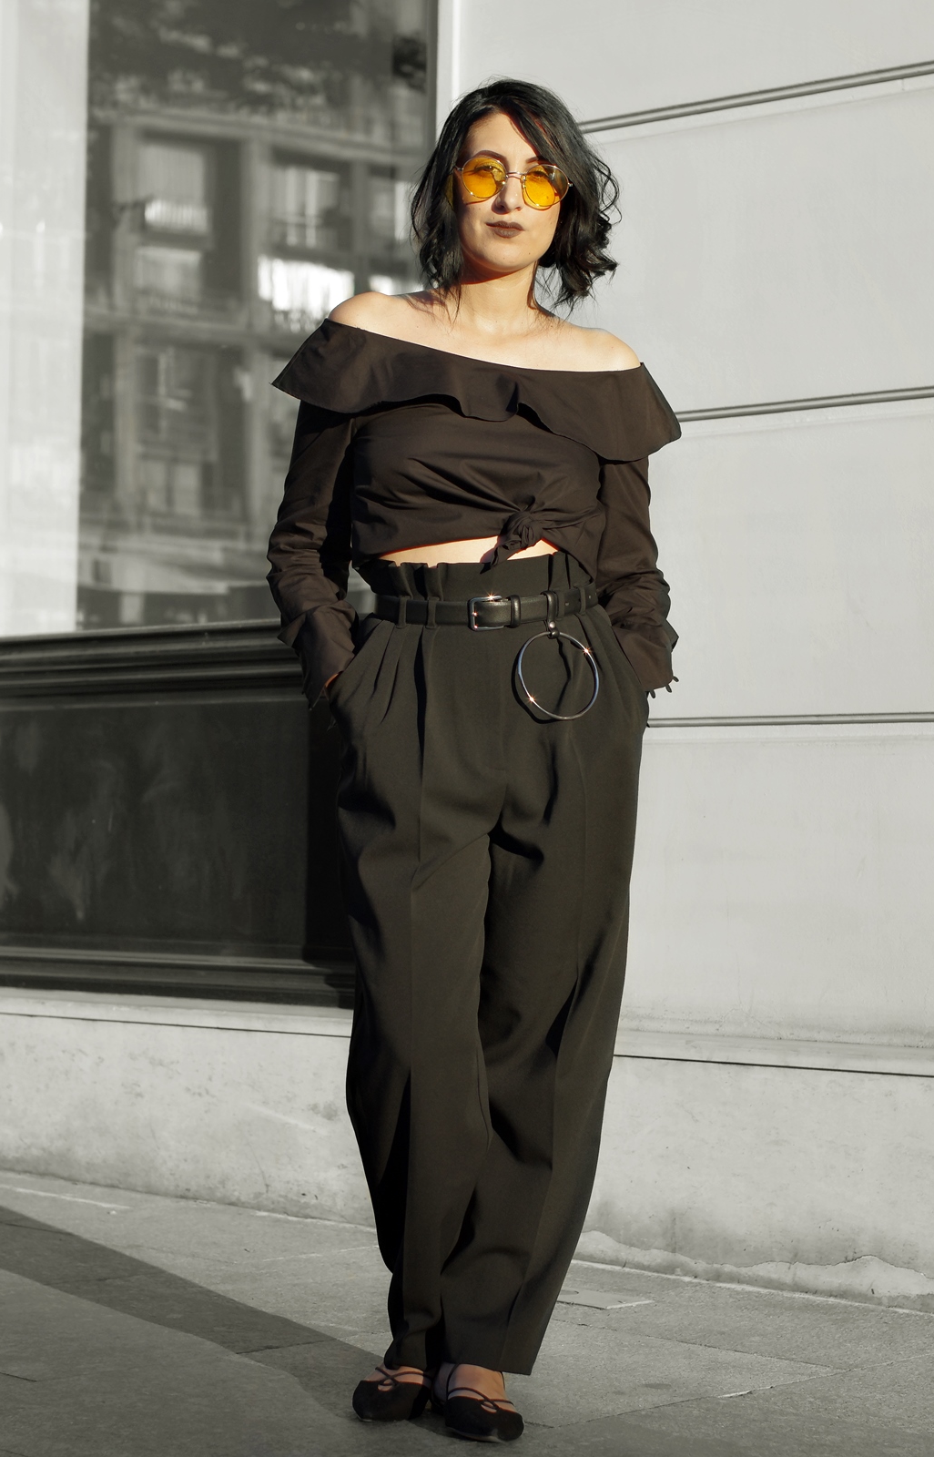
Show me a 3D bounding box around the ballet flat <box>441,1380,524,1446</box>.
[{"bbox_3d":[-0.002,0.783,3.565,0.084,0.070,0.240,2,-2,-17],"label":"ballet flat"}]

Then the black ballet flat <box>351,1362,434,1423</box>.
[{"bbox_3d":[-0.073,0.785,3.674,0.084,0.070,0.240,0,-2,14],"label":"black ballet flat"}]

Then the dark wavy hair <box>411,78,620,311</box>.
[{"bbox_3d":[0.059,-0.645,3.673,0.245,0.265,0.230,5,-2,0],"label":"dark wavy hair"}]

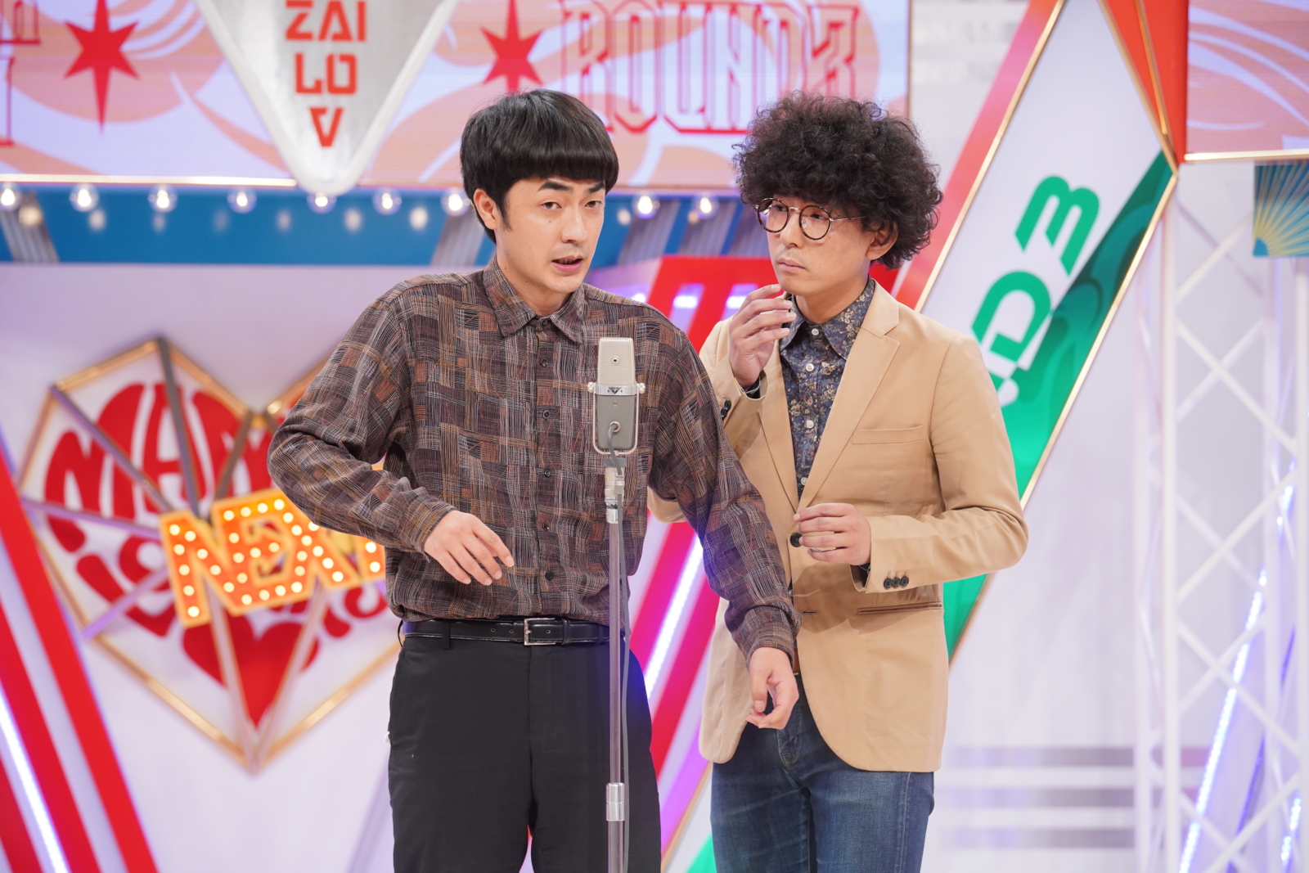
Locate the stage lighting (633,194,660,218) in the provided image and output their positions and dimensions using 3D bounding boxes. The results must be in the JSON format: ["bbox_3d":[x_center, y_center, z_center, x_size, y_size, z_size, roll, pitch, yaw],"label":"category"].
[{"bbox_3d":[-0.015,-0.414,10.720,0.049,0.050,0.049,0,0,0],"label":"stage lighting"}]

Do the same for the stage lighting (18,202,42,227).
[{"bbox_3d":[-1.132,-0.401,10.800,0.044,0.047,0.044,0,0,0],"label":"stage lighting"}]

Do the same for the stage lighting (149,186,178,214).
[{"bbox_3d":[-0.857,-0.413,10.400,0.049,0.050,0.049,0,0,0],"label":"stage lighting"}]

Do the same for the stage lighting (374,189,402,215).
[{"bbox_3d":[-0.469,-0.411,10.460,0.049,0.050,0.049,0,0,0],"label":"stage lighting"}]

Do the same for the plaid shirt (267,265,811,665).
[{"bbox_3d":[-0.159,0.029,7.800,0.670,0.525,0.400,0,0,-7],"label":"plaid shirt"}]

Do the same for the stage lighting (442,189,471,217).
[{"bbox_3d":[-0.350,-0.413,10.530,0.049,0.050,0.049,0,0,0],"label":"stage lighting"}]

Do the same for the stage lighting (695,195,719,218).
[{"bbox_3d":[0.093,-0.415,10.780,0.049,0.050,0.049,0,0,0],"label":"stage lighting"}]

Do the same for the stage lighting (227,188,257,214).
[{"bbox_3d":[-0.719,-0.412,10.400,0.049,0.050,0.049,0,0,0],"label":"stage lighting"}]

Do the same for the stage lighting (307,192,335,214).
[{"bbox_3d":[-0.580,-0.411,10.400,0.049,0.050,0.049,0,0,0],"label":"stage lighting"}]

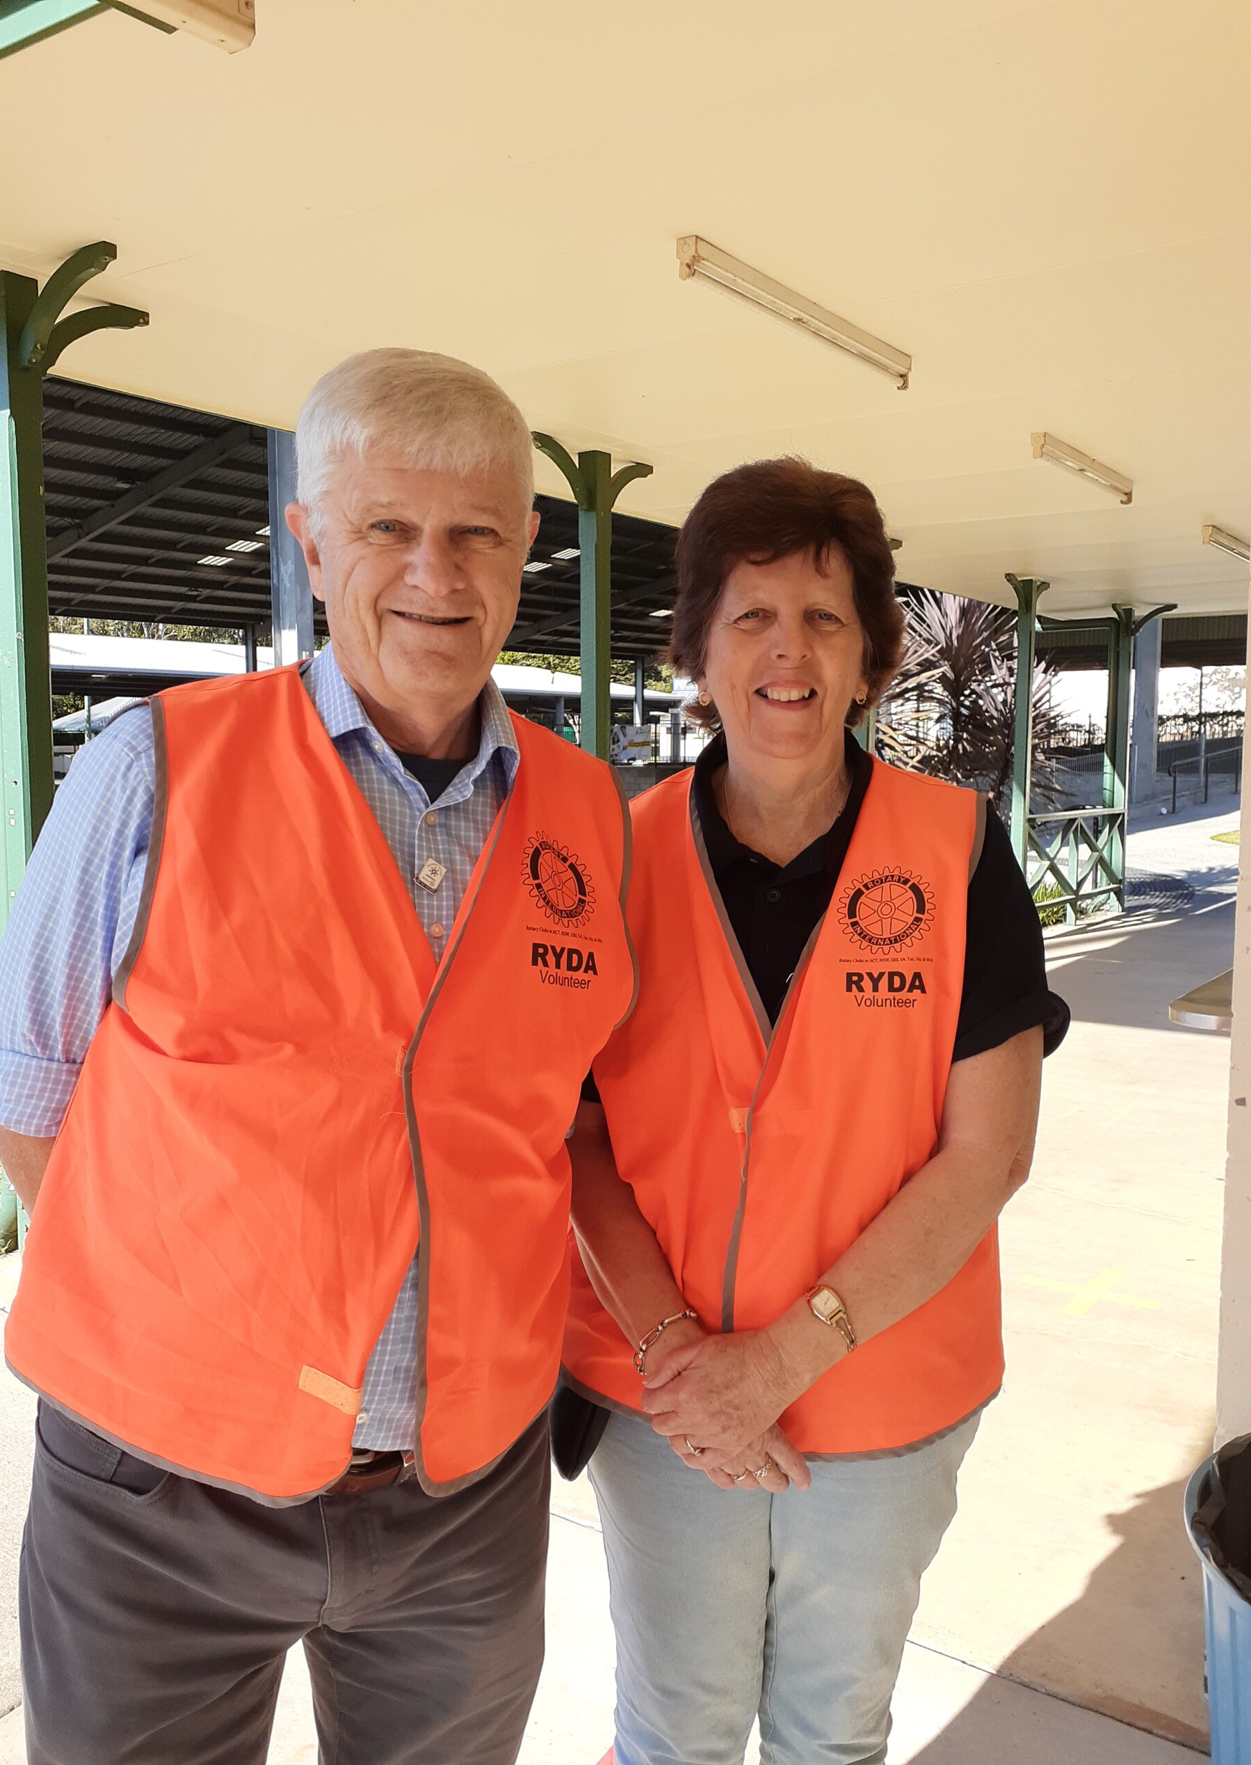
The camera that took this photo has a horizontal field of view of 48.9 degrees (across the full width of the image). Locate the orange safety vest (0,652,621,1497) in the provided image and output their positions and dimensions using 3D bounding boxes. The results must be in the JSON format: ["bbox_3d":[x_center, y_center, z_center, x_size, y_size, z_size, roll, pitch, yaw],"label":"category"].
[{"bbox_3d":[-0.240,0.138,1.160,0.500,0.640,0.330,-3,6,-28],"label":"orange safety vest"}]

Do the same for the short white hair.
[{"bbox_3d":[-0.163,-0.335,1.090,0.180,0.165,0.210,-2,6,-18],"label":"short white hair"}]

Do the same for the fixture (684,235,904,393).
[{"bbox_3d":[0.518,-1.573,3.881,0.052,0.100,1.230,4,7,36],"label":"fixture"}]

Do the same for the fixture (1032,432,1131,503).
[{"bbox_3d":[1.981,-1.762,5.910,0.052,0.100,1.230,4,7,36],"label":"fixture"}]

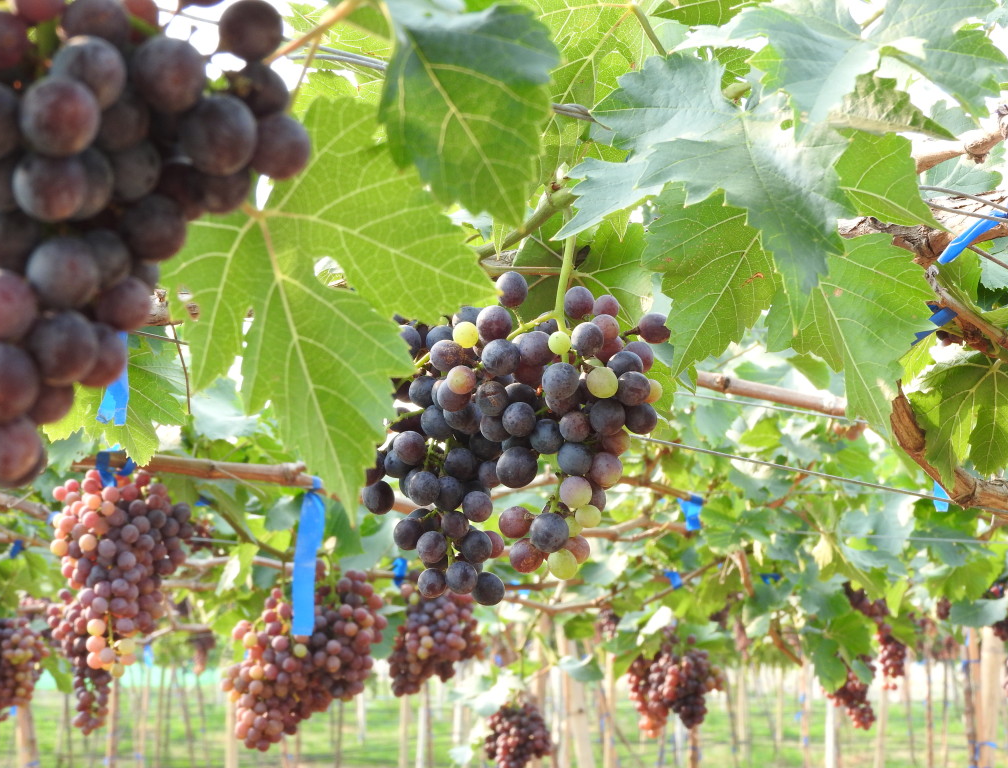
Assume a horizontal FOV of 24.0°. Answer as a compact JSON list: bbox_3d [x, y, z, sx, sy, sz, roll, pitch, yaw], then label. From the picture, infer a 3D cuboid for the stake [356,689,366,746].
[{"bbox_3d":[-1.746,3.793,29.000,0.085,1.300,0.085,0,-7,0],"label":"stake"}]

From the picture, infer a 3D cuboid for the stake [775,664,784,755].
[{"bbox_3d":[3.260,3.757,28.000,0.085,1.300,0.085,0,-7,0],"label":"stake"}]

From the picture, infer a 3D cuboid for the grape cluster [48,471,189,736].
[{"bbox_3d":[-0.404,0.227,2.480,0.155,0.277,0.135,0,-7,0],"label":"grape cluster"}]

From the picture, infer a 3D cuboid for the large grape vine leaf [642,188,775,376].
[{"bbox_3d":[0.103,-0.056,1.180,0.075,0.105,0.040,0,-7,0],"label":"large grape vine leaf"}]

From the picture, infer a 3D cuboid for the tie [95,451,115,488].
[{"bbox_3d":[-0.417,0.090,2.480,0.022,0.041,0.020,0,-7,0],"label":"tie"}]

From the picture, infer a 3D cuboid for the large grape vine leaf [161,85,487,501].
[{"bbox_3d":[-0.079,-0.038,1.070,0.150,0.184,0.050,0,-7,0],"label":"large grape vine leaf"}]

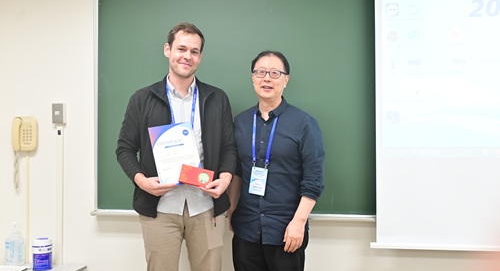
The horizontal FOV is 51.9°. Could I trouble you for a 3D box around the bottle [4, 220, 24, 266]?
[{"bbox_3d":[-1.409,0.643,3.080,0.087,0.252,0.084,0,-1,-7],"label":"bottle"}]

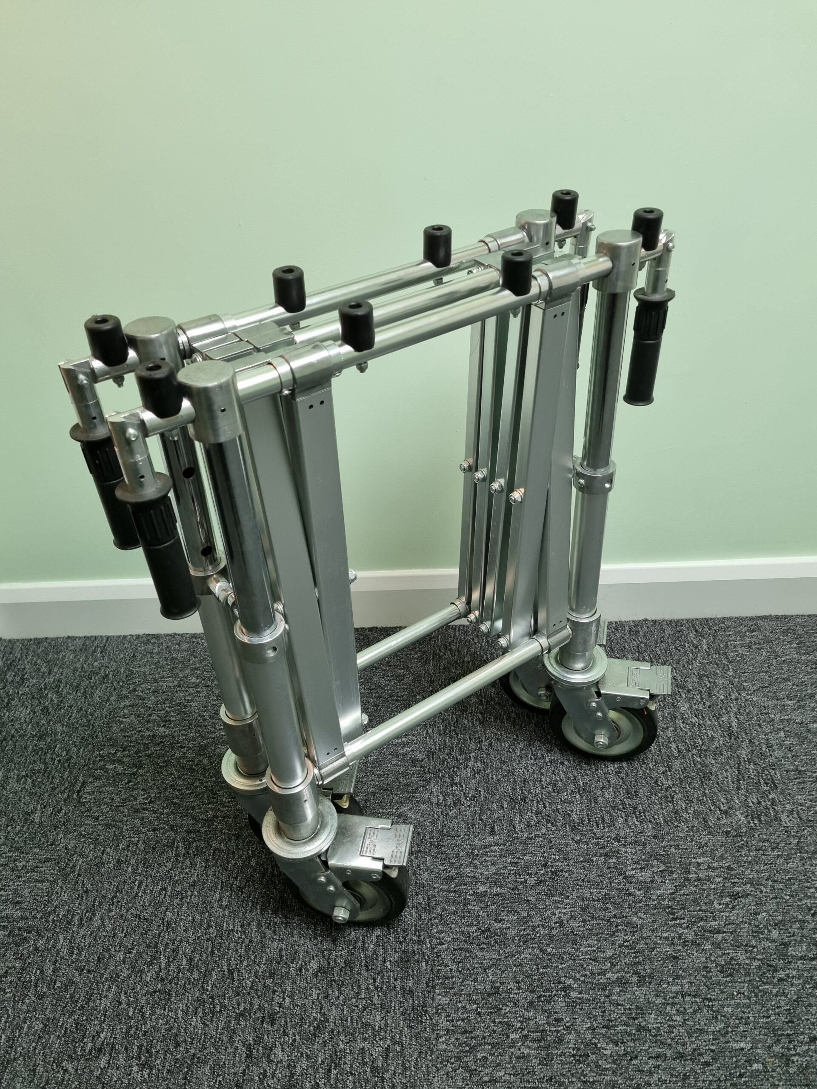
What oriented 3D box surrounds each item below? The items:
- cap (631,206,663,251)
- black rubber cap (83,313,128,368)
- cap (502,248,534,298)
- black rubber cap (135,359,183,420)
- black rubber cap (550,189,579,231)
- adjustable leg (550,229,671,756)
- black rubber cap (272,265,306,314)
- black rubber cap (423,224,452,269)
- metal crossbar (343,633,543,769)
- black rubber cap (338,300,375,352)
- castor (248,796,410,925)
[{"bbox_3d":[0.228,-0.301,0.783,0.027,0.034,0.027,-2,37,1],"label":"cap"},{"bbox_3d":[-0.238,-0.160,0.646,0.027,0.034,0.027,-2,37,1],"label":"black rubber cap"},{"bbox_3d":[0.094,-0.236,0.712,0.027,0.034,0.027,-2,37,1],"label":"cap"},{"bbox_3d":[-0.173,-0.108,0.571,0.027,0.034,0.027,-2,37,1],"label":"black rubber cap"},{"bbox_3d":[0.164,-0.352,0.860,0.027,0.034,0.027,-2,37,1],"label":"black rubber cap"},{"bbox_3d":[0.256,0.011,0.981,0.172,0.739,0.087,6,38,12],"label":"adjustable leg"},{"bbox_3d":[-0.103,-0.224,0.718,0.027,0.034,0.027,-2,37,1],"label":"black rubber cap"},{"bbox_3d":[0.029,-0.286,0.788,0.027,0.034,0.027,-2,37,1],"label":"black rubber cap"},{"bbox_3d":[0.050,0.179,0.969,0.297,0.021,0.021,-24,42,-27],"label":"metal crossbar"},{"bbox_3d":[-0.040,-0.171,0.642,0.027,0.034,0.027,-2,37,1],"label":"black rubber cap"},{"bbox_3d":[-0.076,0.391,0.966,0.171,0.182,0.087,4,38,9],"label":"castor"}]

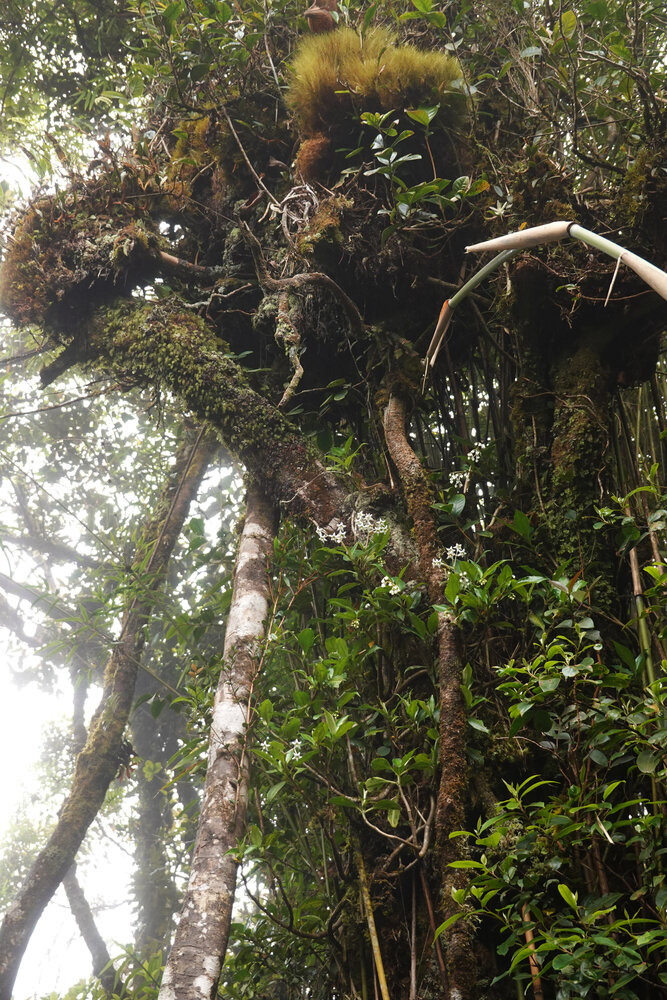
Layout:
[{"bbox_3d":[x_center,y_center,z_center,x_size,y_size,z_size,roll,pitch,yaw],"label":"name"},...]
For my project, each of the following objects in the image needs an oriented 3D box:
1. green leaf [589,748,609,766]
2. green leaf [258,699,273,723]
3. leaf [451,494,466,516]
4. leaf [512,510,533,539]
[{"bbox_3d":[0.650,0.632,3.000,0.062,0.033,0.016,42,-9,14],"label":"green leaf"},{"bbox_3d":[-0.178,0.551,3.200,0.039,0.069,0.016,-1,-14,-4],"label":"green leaf"},{"bbox_3d":[0.338,0.015,3.300,0.043,0.067,0.016,11,-14,8],"label":"leaf"},{"bbox_3d":[0.526,0.068,3.400,0.047,0.091,0.016,-27,-14,2],"label":"leaf"}]

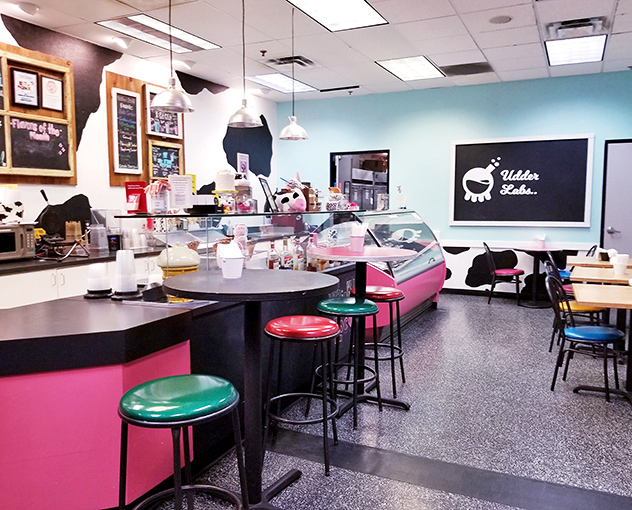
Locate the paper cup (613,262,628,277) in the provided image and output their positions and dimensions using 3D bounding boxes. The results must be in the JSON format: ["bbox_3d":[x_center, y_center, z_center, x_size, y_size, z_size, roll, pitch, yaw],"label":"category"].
[{"bbox_3d":[2.799,0.130,4.700,0.115,0.110,0.115,3,7,26],"label":"paper cup"}]

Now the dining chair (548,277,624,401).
[{"bbox_3d":[2.014,0.590,3.799,0.515,0.850,0.415,4,7,33],"label":"dining chair"}]

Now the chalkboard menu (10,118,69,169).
[{"bbox_3d":[-2.564,-1.023,4.792,0.030,0.445,0.590,3,7,26],"label":"chalkboard menu"}]

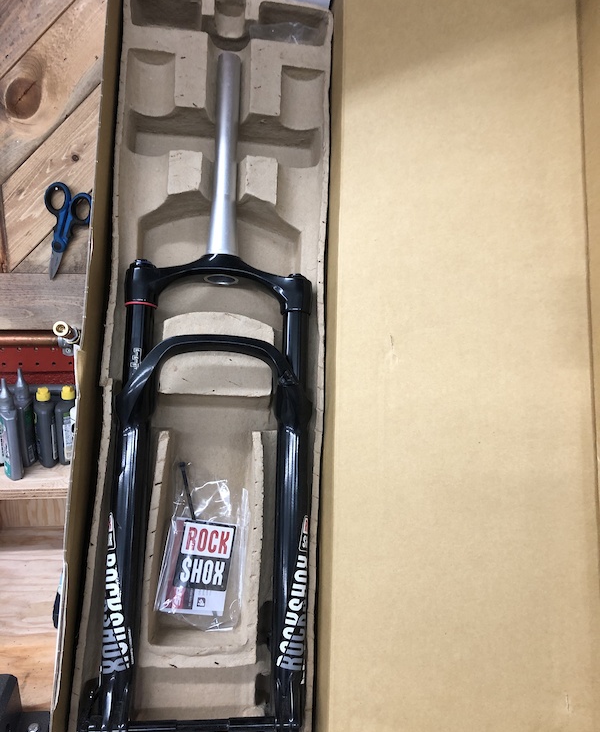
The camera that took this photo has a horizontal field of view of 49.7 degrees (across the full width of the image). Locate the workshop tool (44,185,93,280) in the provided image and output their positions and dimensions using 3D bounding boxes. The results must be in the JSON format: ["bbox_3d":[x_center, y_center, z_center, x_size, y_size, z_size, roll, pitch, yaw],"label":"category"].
[{"bbox_3d":[-0.328,-0.185,0.911,0.071,0.137,0.014,11,13,-5],"label":"workshop tool"}]

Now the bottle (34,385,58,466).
[{"bbox_3d":[-0.373,0.088,0.952,0.029,0.122,0.042,-3,14,-14],"label":"bottle"}]

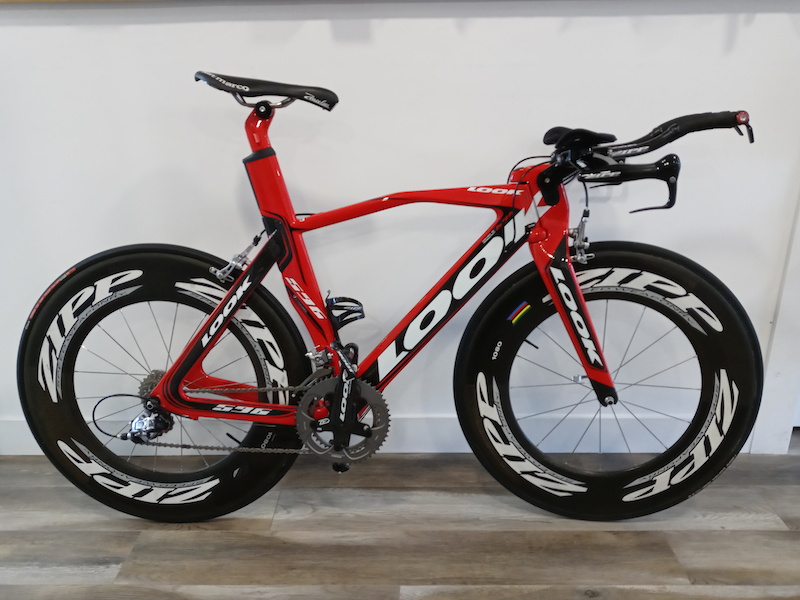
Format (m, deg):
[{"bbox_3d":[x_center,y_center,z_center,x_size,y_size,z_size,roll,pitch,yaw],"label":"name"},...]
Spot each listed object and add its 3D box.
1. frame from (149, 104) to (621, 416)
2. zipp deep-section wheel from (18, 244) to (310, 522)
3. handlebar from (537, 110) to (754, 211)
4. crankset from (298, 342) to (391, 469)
[{"bbox_3d":[-0.037,-0.057,1.389,1.010,0.695,0.140,0,14,1],"label":"frame"},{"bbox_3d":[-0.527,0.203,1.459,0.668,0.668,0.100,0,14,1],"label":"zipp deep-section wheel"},{"bbox_3d":[0.482,-0.289,1.302,0.395,0.178,0.440,1,16,7],"label":"handlebar"},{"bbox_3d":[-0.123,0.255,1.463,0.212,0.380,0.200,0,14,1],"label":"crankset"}]

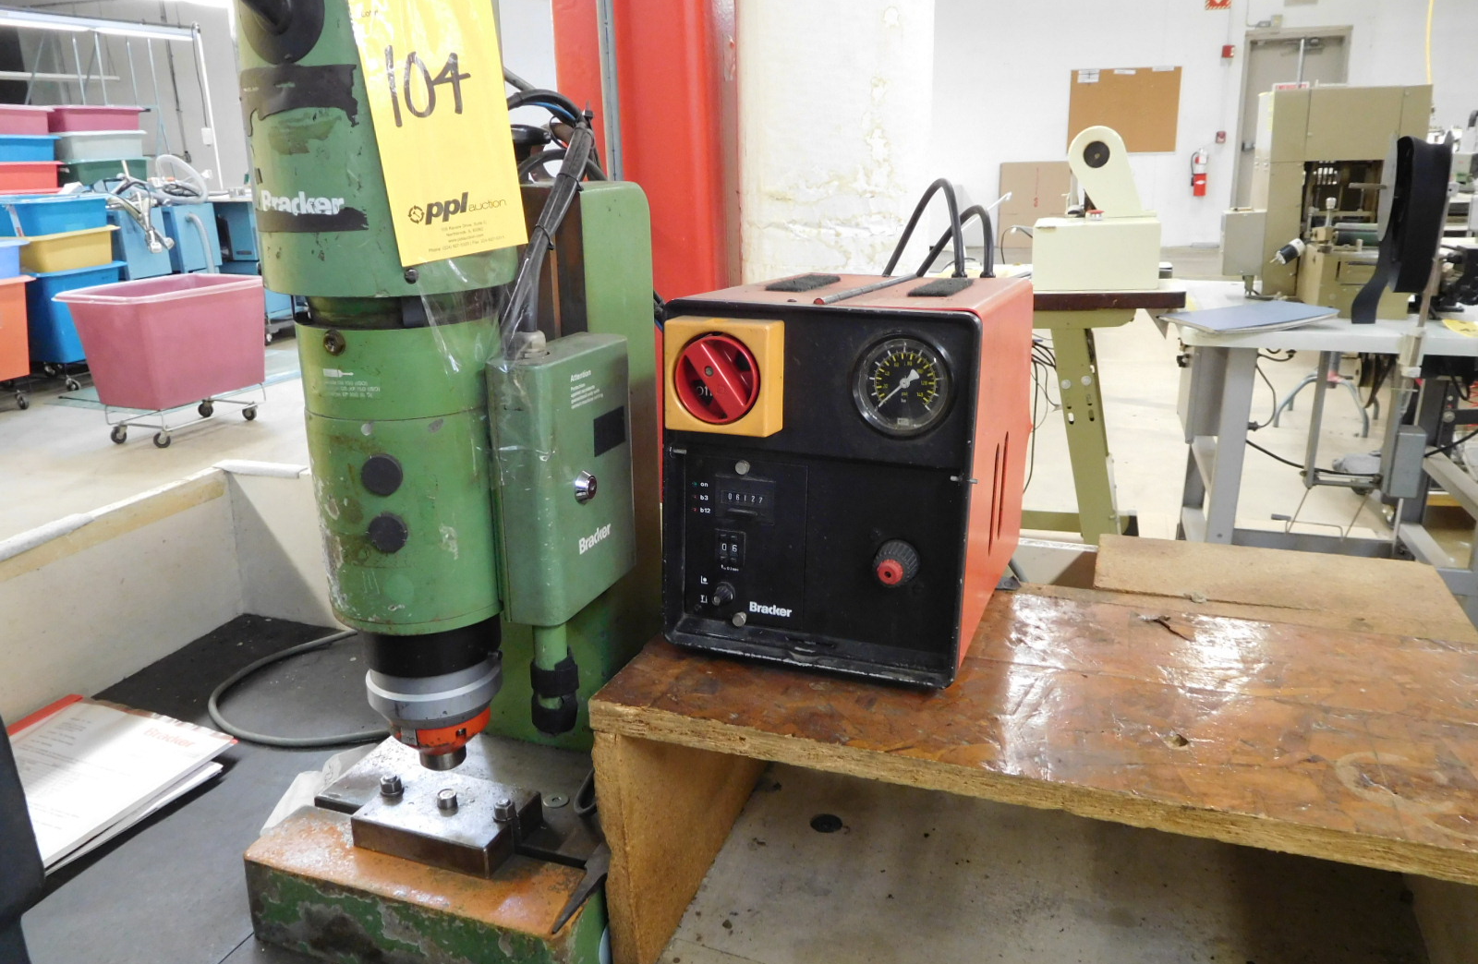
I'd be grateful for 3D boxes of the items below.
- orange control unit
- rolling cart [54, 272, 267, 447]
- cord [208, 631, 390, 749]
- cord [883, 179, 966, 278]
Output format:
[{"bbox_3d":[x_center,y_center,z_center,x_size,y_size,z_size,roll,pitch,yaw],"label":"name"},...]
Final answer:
[{"bbox_3d":[0.097,-0.029,0.796,0.199,0.233,0.308,6,17,20],"label":"orange control unit"},{"bbox_3d":[-2.597,-0.566,4.944,0.510,0.705,0.740,8,21,26],"label":"rolling cart"},{"bbox_3d":[-0.412,0.207,1.104,0.262,0.020,0.228,5,19,19],"label":"cord"},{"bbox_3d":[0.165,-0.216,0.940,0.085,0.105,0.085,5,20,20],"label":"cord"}]

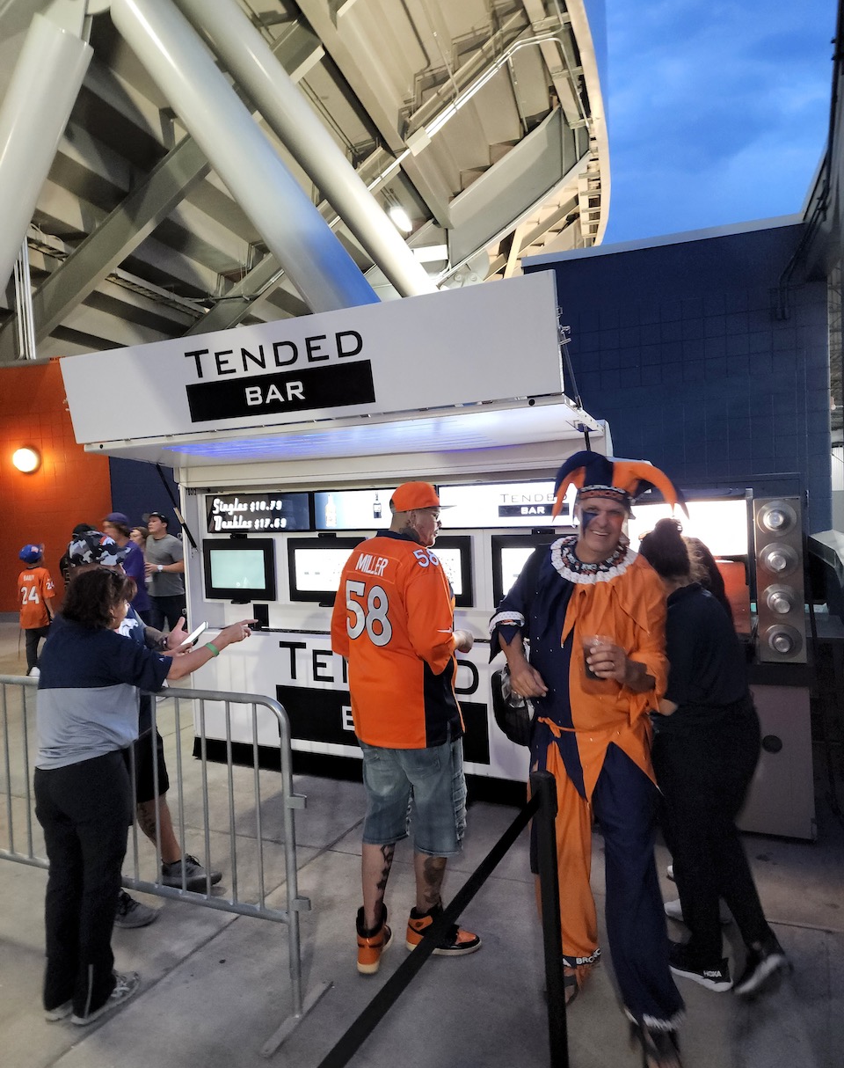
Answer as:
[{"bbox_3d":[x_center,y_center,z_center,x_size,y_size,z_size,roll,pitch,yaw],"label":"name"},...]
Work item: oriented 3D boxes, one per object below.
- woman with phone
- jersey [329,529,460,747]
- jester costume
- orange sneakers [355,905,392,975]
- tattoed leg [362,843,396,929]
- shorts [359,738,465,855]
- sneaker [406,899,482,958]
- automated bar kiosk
[{"bbox_3d":[-0.989,0.896,2.784,0.780,1.570,0.520,-3,2,-42],"label":"woman with phone"},{"bbox_3d":[-0.100,0.419,2.982,0.580,0.860,0.400,-1,2,40],"label":"jersey"},{"bbox_3d":[0.563,0.660,2.459,0.640,1.840,0.500,-2,2,16],"label":"jester costume"},{"bbox_3d":[-0.167,1.560,2.963,0.115,0.180,0.300,-2,2,15],"label":"orange sneakers"},{"bbox_3d":[-0.187,1.360,2.907,0.115,0.350,0.125,3,2,20],"label":"tattoed leg"},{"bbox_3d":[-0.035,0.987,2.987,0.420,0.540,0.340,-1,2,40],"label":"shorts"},{"bbox_3d":[0.094,1.550,2.983,0.305,0.180,0.115,-2,2,3],"label":"sneaker"},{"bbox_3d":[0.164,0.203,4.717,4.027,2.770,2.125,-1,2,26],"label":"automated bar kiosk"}]

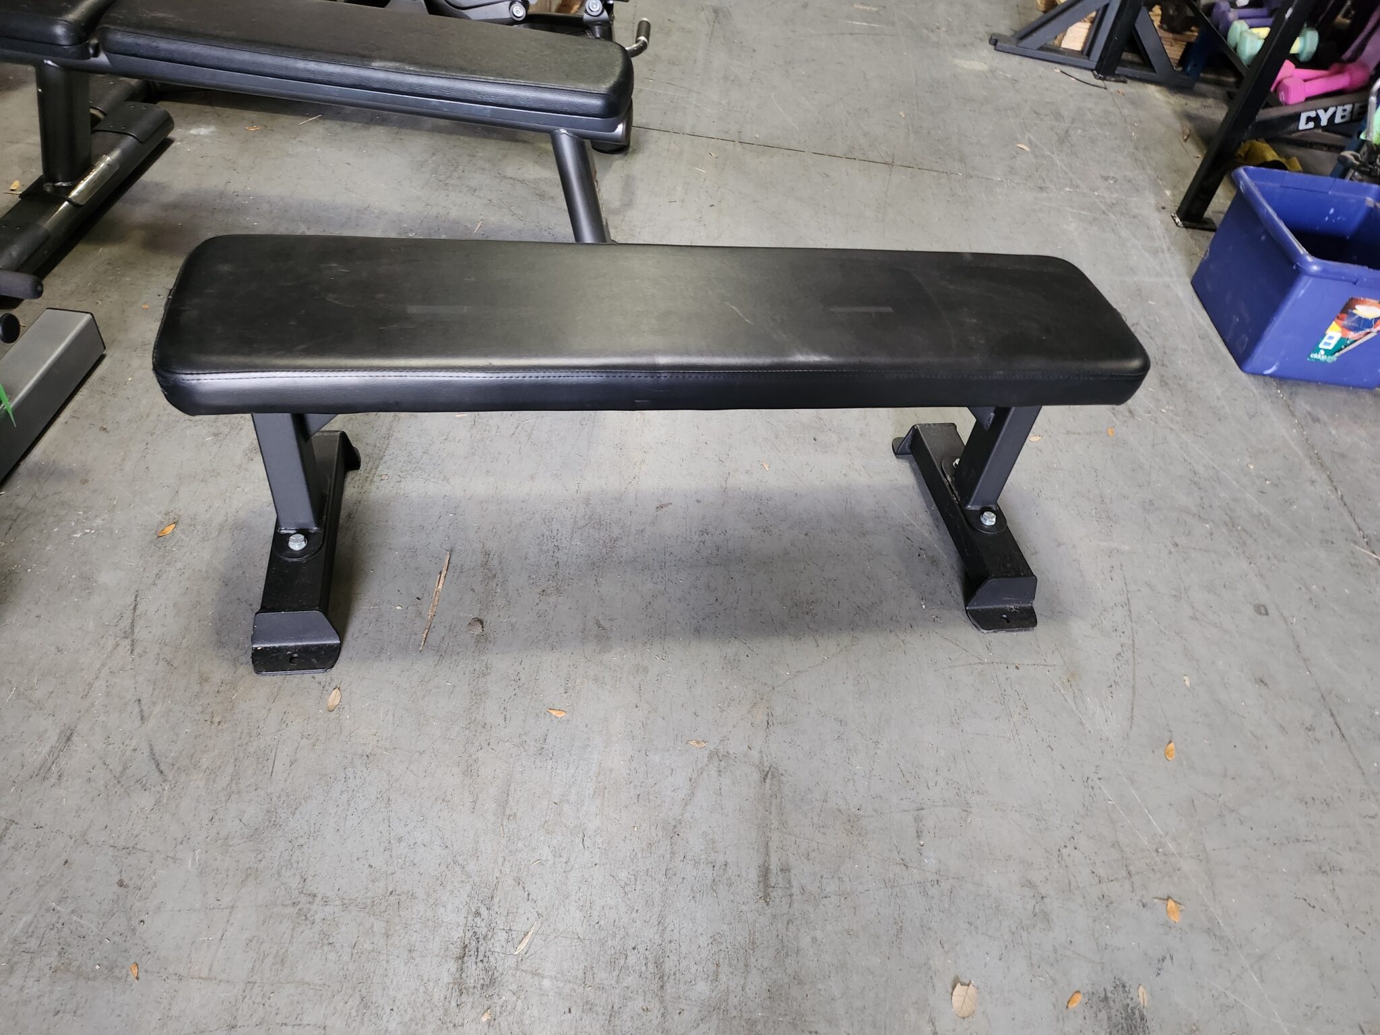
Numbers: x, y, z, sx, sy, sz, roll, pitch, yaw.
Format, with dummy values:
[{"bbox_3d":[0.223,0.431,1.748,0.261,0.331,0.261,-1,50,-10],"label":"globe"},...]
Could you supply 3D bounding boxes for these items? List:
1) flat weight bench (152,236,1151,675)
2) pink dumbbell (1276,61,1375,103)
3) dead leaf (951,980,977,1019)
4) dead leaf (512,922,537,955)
[{"bbox_3d":[-0.027,-0.124,1.381,1.215,0.443,0.453,-2,46,-11],"label":"flat weight bench"},{"bbox_3d":[1.723,-1.181,2.600,0.197,0.071,0.071,-11,44,12],"label":"pink dumbbell"},{"bbox_3d":[0.310,0.544,1.081,0.028,0.010,0.041,18,45,9],"label":"dead leaf"},{"bbox_3d":[-0.184,0.470,1.071,0.011,0.009,0.046,26,47,16],"label":"dead leaf"}]

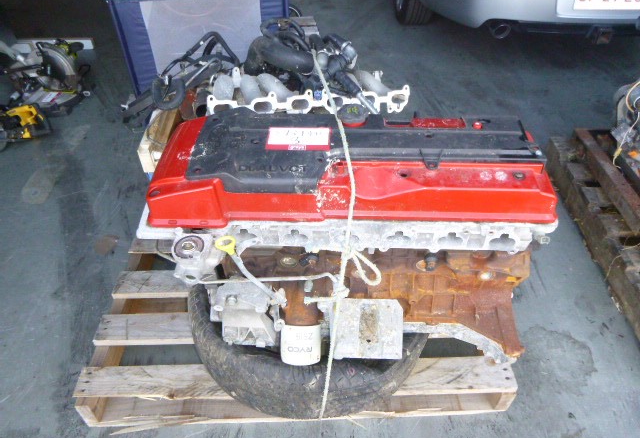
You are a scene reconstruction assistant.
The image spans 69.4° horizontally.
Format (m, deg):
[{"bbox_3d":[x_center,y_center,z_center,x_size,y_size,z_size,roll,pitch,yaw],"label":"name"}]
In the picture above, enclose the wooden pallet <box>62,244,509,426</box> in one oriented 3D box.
[{"bbox_3d":[-0.069,0.123,1.614,1.140,0.135,1.100,-1,44,0],"label":"wooden pallet"}]

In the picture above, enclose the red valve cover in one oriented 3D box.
[{"bbox_3d":[0.064,-0.115,0.962,0.790,0.117,0.262,1,44,2],"label":"red valve cover"}]

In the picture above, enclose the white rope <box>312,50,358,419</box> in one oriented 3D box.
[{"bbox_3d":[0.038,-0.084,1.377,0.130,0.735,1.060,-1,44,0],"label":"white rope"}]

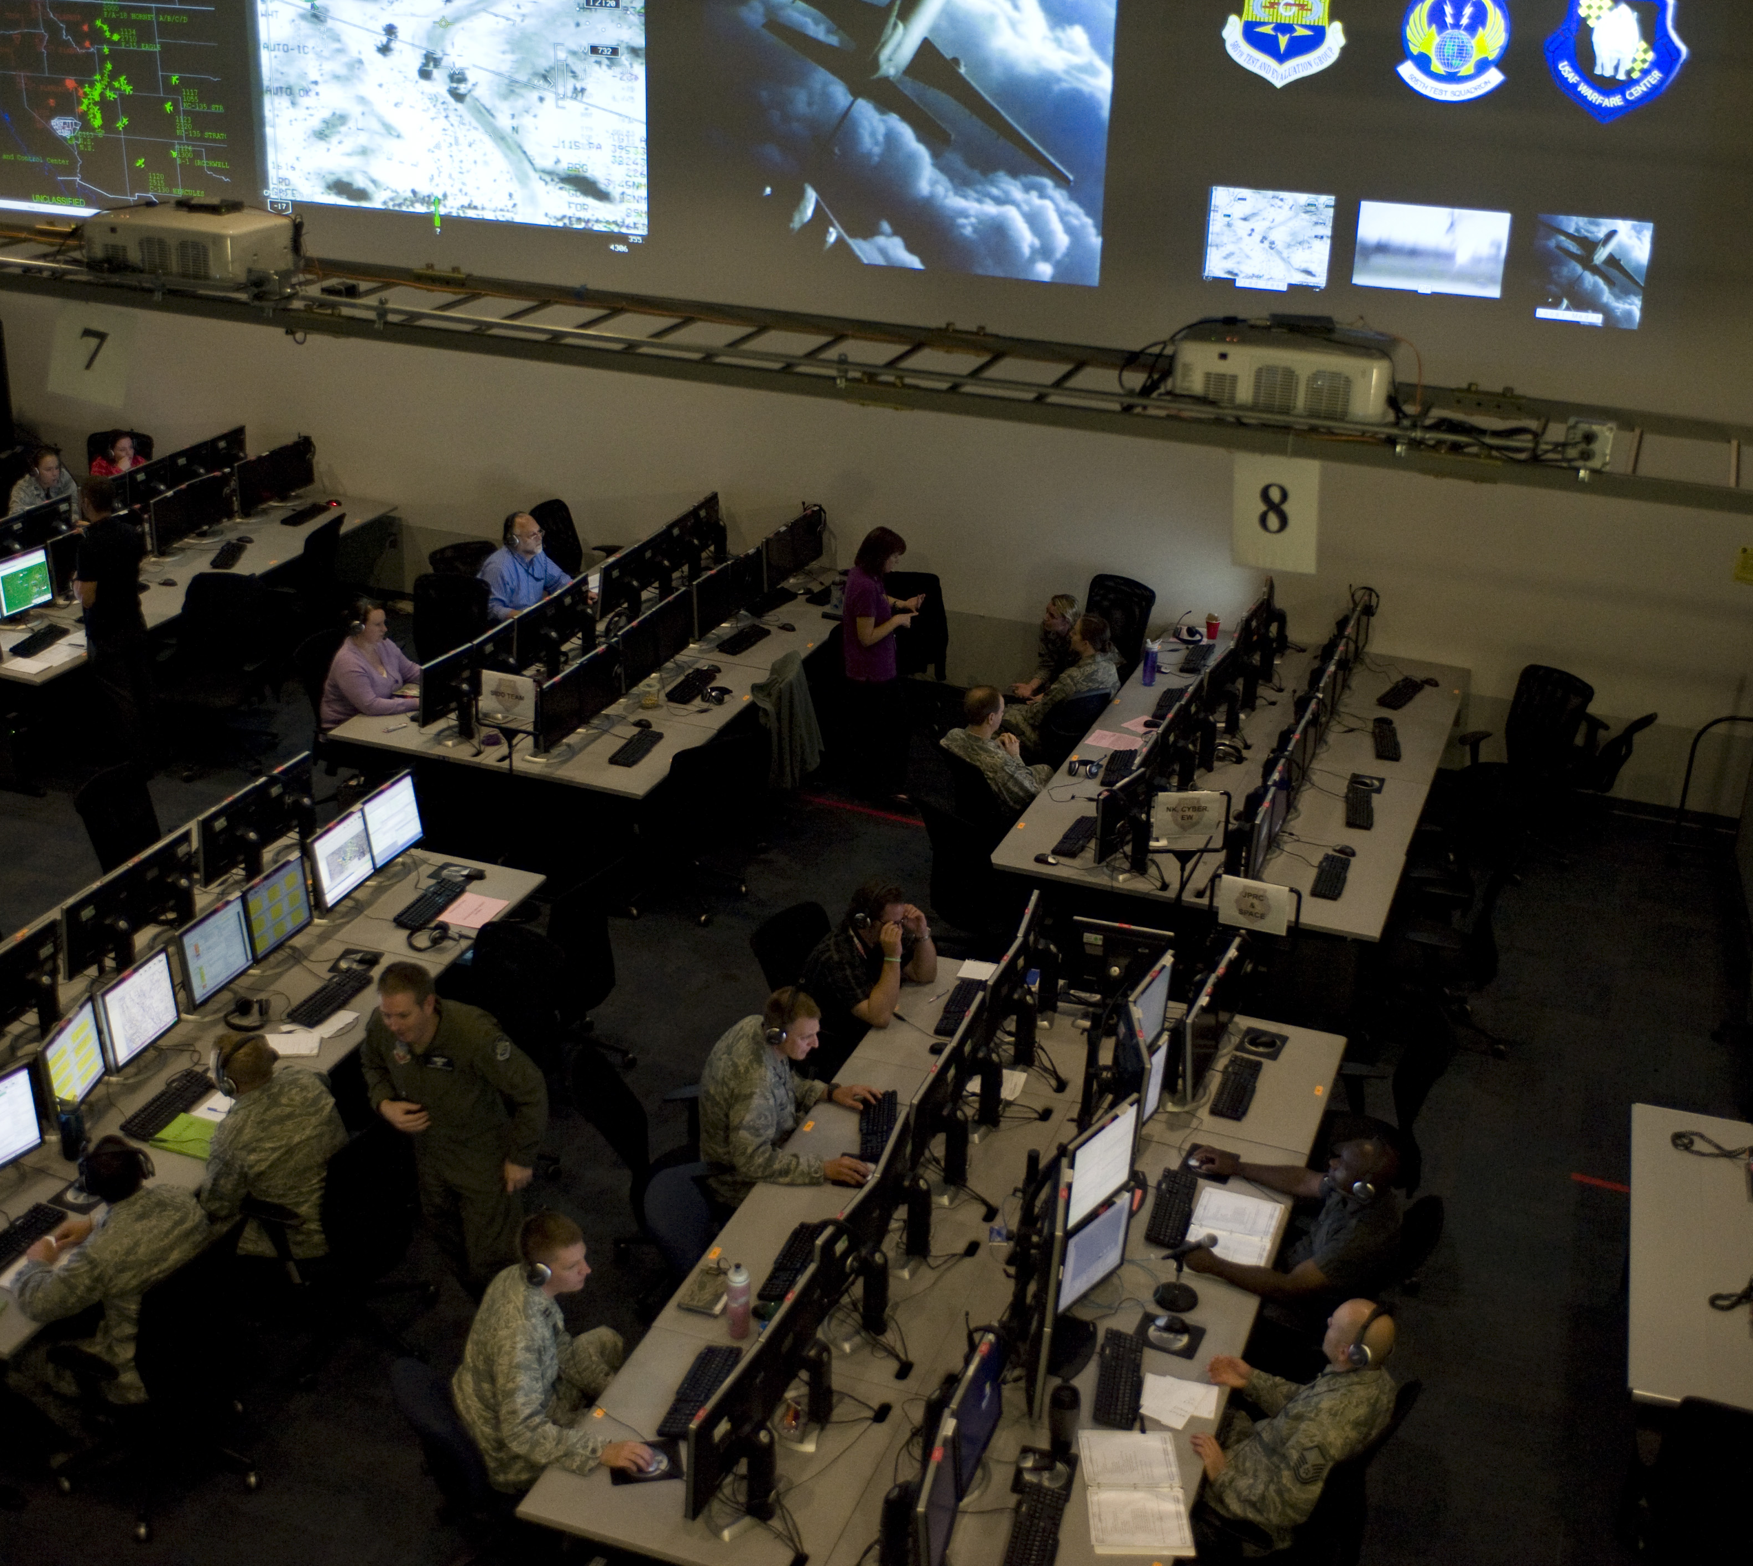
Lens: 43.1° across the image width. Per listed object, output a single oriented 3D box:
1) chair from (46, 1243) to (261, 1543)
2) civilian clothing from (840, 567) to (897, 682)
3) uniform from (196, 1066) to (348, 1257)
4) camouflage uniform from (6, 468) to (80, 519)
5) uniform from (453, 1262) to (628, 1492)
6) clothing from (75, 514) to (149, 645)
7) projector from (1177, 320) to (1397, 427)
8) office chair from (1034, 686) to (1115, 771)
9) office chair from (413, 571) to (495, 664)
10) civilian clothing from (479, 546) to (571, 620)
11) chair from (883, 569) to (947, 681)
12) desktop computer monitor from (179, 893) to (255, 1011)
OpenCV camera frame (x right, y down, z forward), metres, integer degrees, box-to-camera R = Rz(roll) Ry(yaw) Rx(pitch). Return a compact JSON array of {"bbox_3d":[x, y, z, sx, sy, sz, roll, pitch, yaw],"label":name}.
[{"bbox_3d":[-2.435,1.904,7.498,0.670,1.040,0.660,10,25,17],"label":"chair"},{"bbox_3d":[-0.021,-0.904,12.623,0.310,0.630,0.440,5,24,7],"label":"civilian clothing"},{"bbox_3d":[-2.140,1.441,7.950,0.600,0.800,0.560,13,25,22],"label":"uniform"},{"bbox_3d":[-5.507,-1.668,14.860,0.550,0.750,0.540,13,25,22],"label":"camouflage uniform"},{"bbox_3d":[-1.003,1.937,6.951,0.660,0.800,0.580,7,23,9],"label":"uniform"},{"bbox_3d":[-4.361,-1.171,12.735,0.480,0.700,0.300,-14,29,-30],"label":"clothing"},{"bbox_3d":[1.042,-1.031,5.551,0.500,0.180,0.420,10,24,16],"label":"projector"},{"bbox_3d":[1.113,-0.356,12.963,0.650,0.980,0.650,-15,30,-32],"label":"office chair"},{"bbox_3d":[-2.487,-0.798,13.599,0.660,1.040,0.660,10,25,17],"label":"office chair"},{"bbox_3d":[-2.170,-1.086,13.831,0.550,0.700,0.540,10,24,16],"label":"civilian clothing"},{"bbox_3d":[0.213,-0.874,14.171,0.620,1.050,0.620,-2,23,-11],"label":"chair"},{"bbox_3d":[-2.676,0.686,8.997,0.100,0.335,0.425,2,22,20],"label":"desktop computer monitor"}]

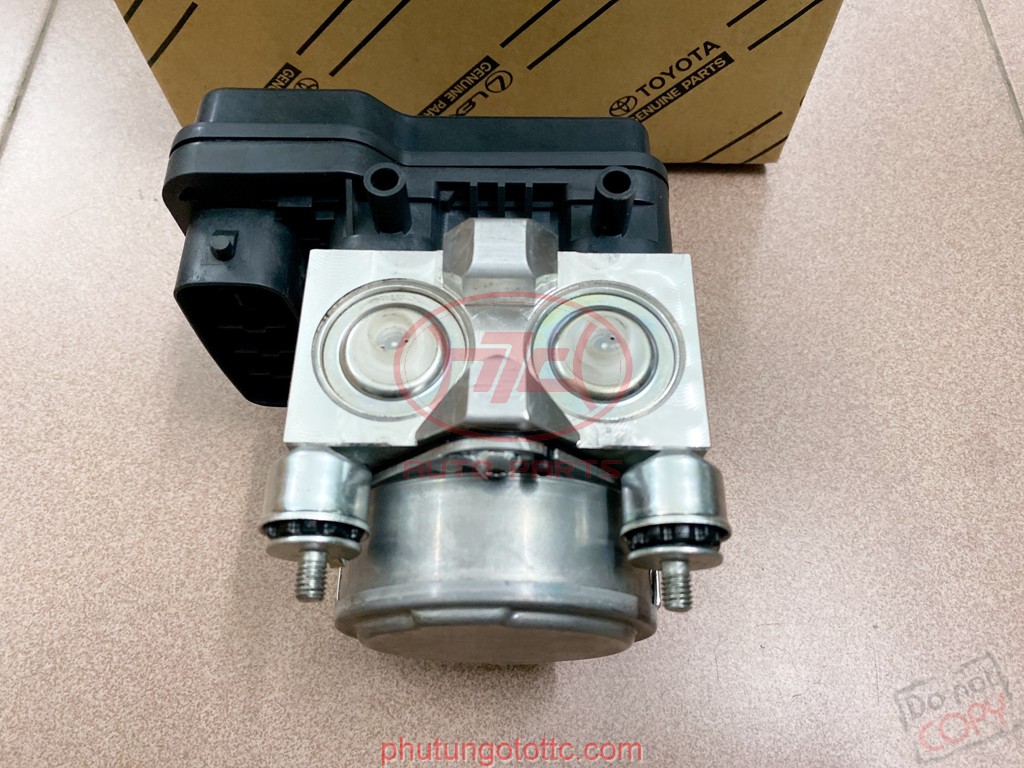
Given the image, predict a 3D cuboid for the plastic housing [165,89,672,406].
[{"bbox_3d":[-0.022,-0.032,0.212,0.121,0.085,0.050,0,65,1],"label":"plastic housing"}]

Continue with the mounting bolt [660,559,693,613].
[{"bbox_3d":[0.034,0.042,0.160,0.006,0.006,0.010,1,66,0],"label":"mounting bolt"}]

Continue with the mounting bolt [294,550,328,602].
[{"bbox_3d":[-0.041,0.040,0.160,0.006,0.006,0.009,1,66,0],"label":"mounting bolt"}]

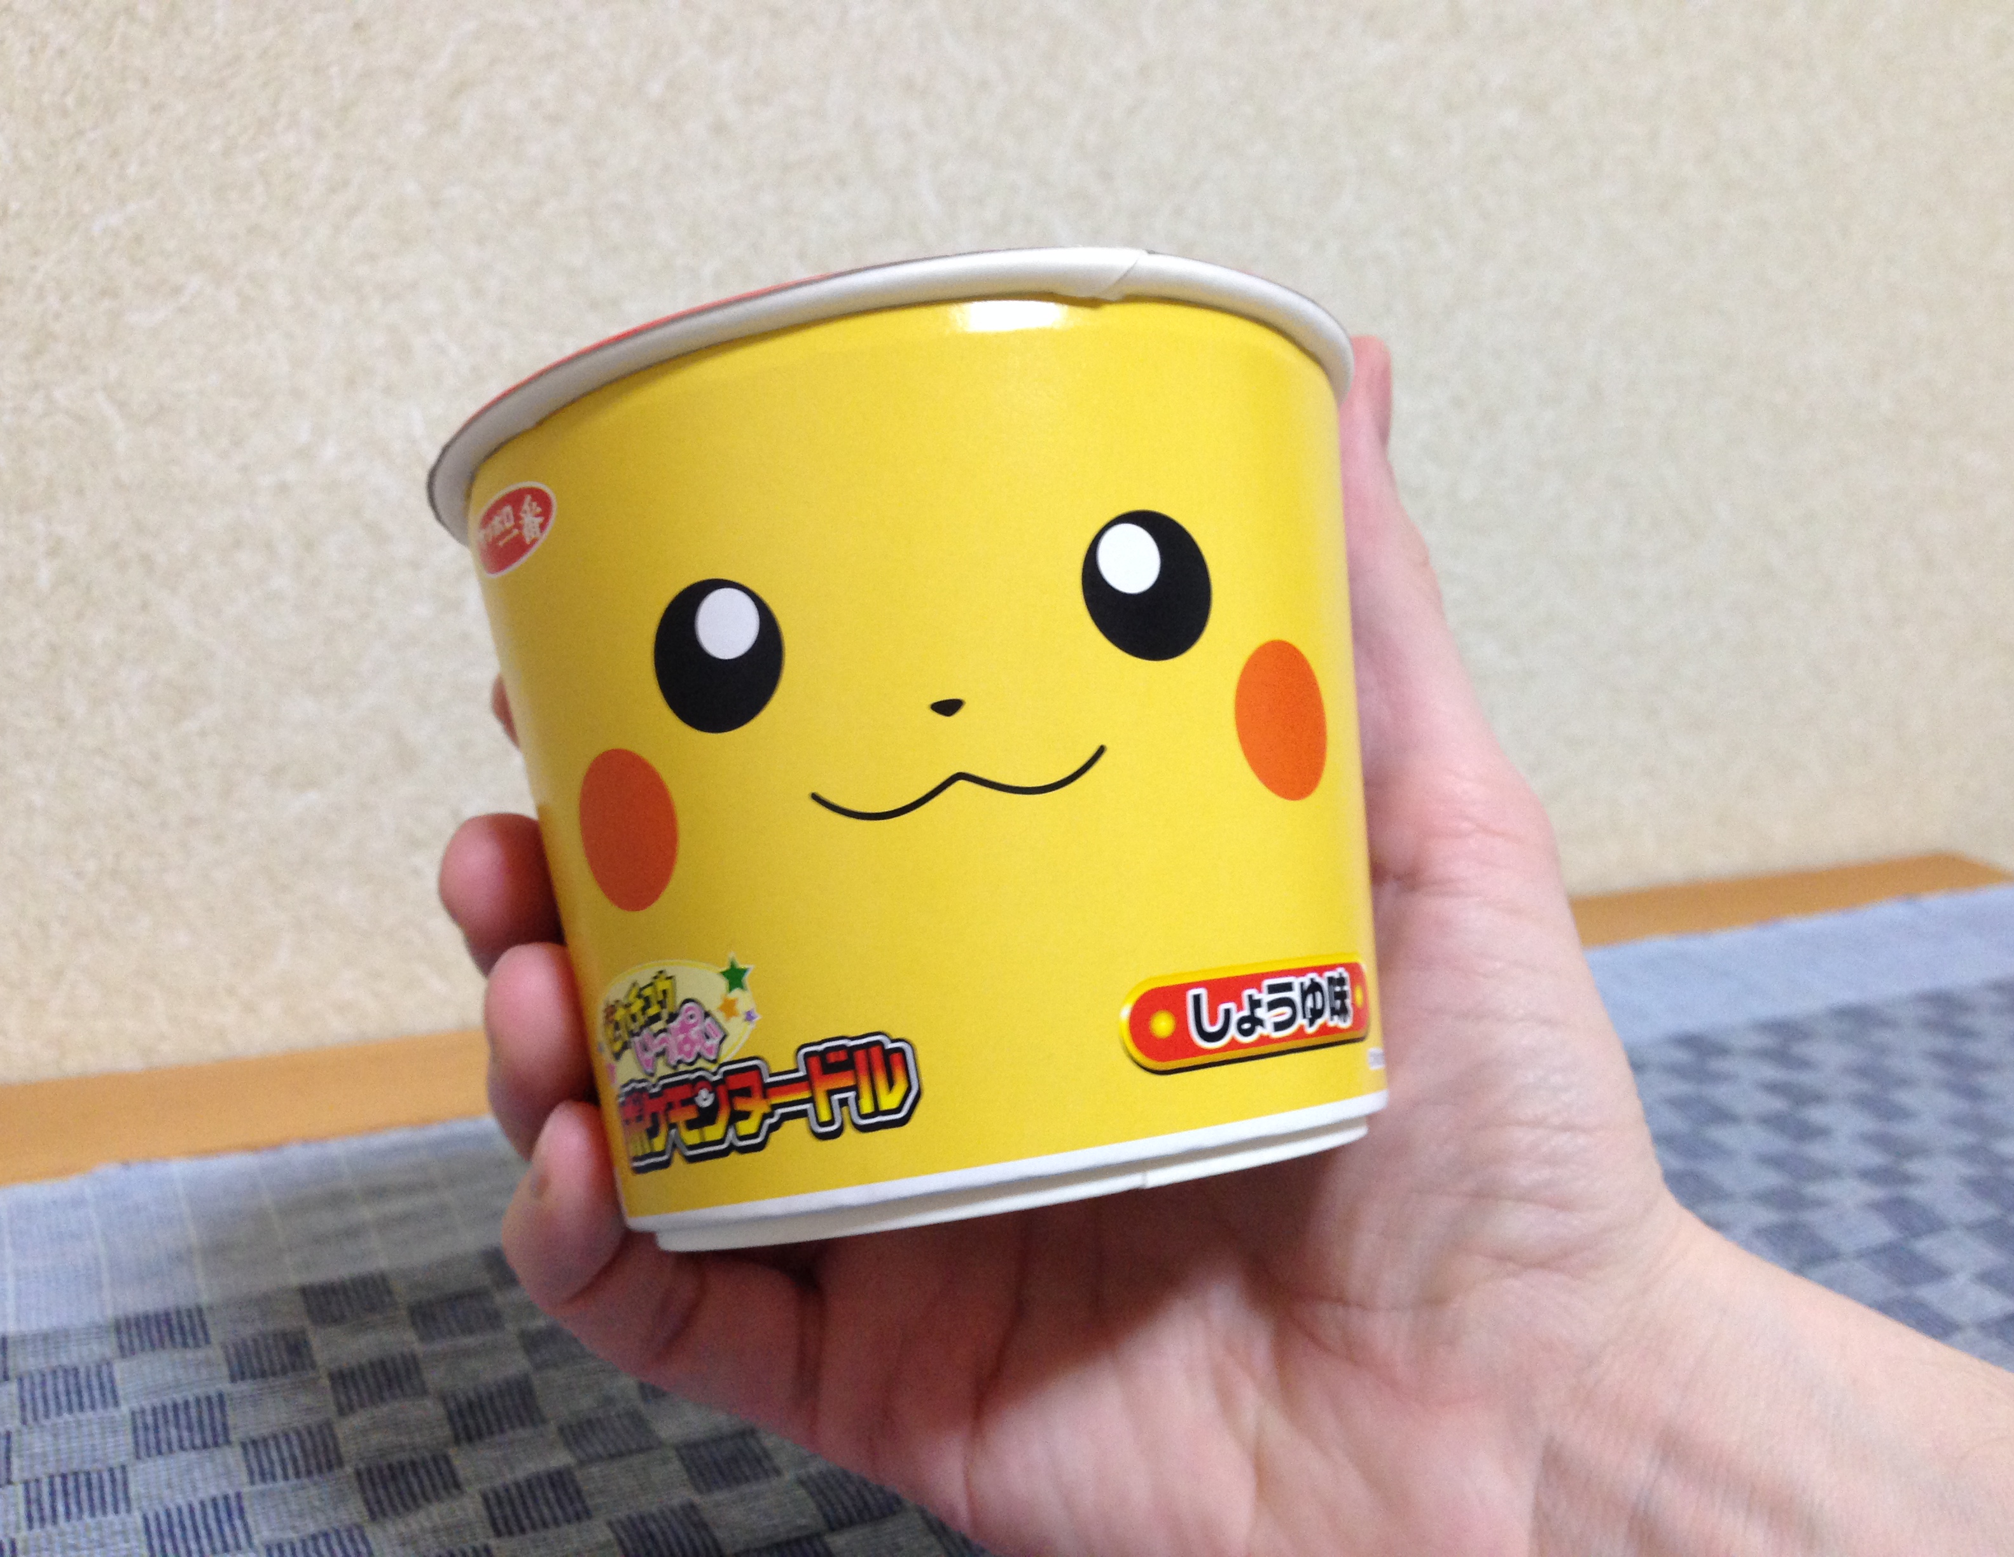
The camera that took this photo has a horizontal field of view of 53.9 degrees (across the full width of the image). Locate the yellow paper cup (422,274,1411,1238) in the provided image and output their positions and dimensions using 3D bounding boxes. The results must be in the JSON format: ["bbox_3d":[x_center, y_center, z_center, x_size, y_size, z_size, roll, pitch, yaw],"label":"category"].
[{"bbox_3d":[-0.005,0.003,0.204,0.096,0.079,0.096,-9,-9,-2],"label":"yellow paper cup"}]

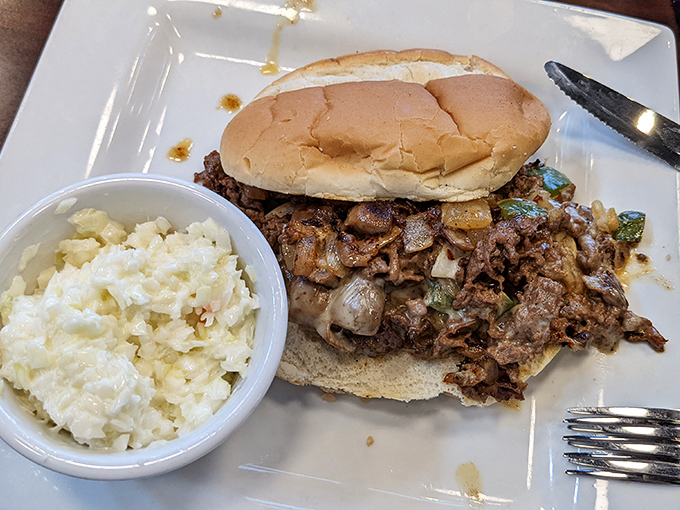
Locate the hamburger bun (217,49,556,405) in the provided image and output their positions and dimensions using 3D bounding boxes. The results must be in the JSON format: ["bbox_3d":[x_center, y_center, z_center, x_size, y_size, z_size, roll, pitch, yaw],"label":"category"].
[{"bbox_3d":[0.021,-0.019,0.226,0.143,0.065,0.151,1,71,-5],"label":"hamburger bun"}]

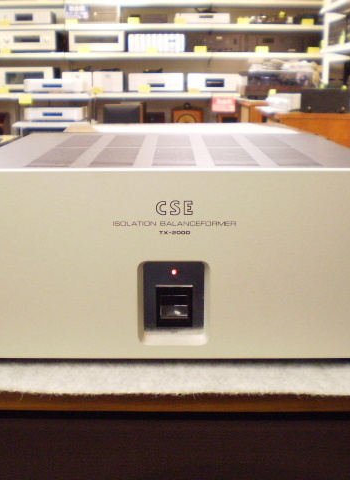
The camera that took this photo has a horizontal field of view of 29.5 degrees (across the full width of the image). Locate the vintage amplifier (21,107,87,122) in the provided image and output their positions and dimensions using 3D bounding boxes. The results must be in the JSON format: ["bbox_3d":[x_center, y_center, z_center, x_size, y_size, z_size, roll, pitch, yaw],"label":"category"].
[{"bbox_3d":[-0.927,-0.986,5.220,0.440,0.103,0.370,0,13,0],"label":"vintage amplifier"}]

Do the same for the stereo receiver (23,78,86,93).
[{"bbox_3d":[-0.921,-1.199,5.194,0.440,0.101,0.370,0,13,0],"label":"stereo receiver"}]

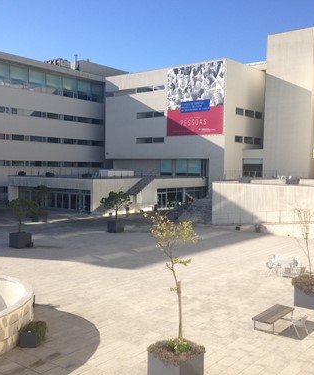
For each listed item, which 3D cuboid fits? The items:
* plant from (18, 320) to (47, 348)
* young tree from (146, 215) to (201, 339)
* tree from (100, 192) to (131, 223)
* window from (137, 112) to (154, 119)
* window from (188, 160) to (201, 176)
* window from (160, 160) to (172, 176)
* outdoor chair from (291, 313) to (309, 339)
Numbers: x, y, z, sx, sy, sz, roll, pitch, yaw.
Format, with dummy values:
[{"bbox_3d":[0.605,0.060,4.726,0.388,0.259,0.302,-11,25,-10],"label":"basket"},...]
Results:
[{"bbox_3d":[-4.042,4.851,15.818,0.800,0.640,0.740,1,2,0],"label":"plant"},{"bbox_3d":[0.430,2.423,13.053,1.500,3.455,1.400,1,2,0],"label":"young tree"},{"bbox_3d":[-3.795,1.725,43.802,2.800,2.901,2.800,1,2,-5],"label":"tree"},{"bbox_3d":[-1.858,-11.223,74.574,3.509,0.966,0.150,3,4,42],"label":"window"},{"bbox_3d":[7.059,-3.614,89.728,2.900,2.918,0.200,2,3,39],"label":"window"},{"bbox_3d":[1.460,-3.101,75.717,2.355,2.484,0.150,3,4,42],"label":"window"},{"bbox_3d":[5.081,4.889,17.040,0.540,0.770,0.530,3,3,42],"label":"outdoor chair"}]

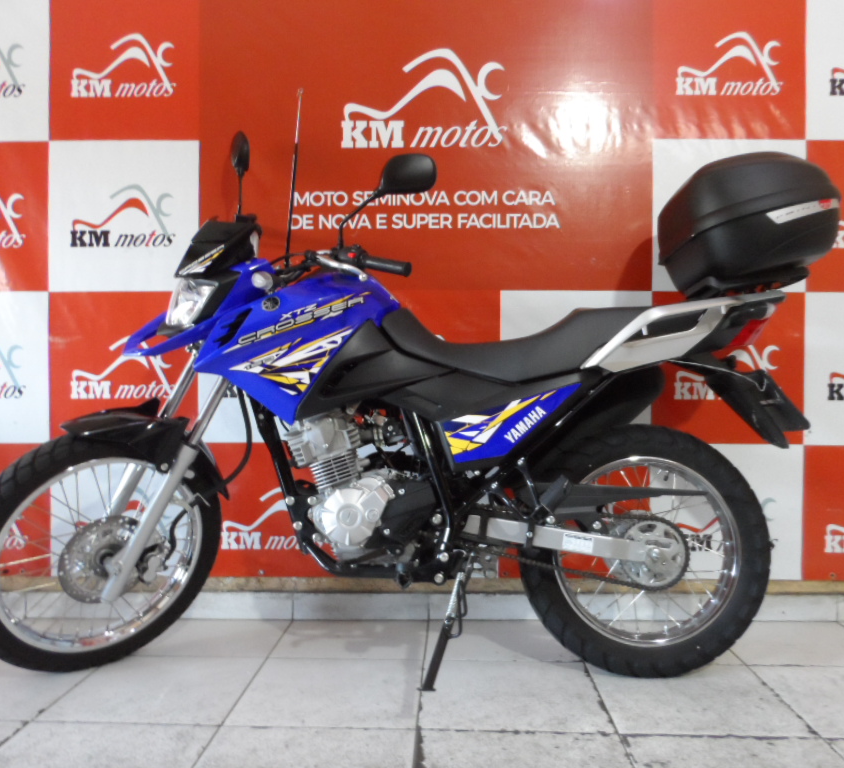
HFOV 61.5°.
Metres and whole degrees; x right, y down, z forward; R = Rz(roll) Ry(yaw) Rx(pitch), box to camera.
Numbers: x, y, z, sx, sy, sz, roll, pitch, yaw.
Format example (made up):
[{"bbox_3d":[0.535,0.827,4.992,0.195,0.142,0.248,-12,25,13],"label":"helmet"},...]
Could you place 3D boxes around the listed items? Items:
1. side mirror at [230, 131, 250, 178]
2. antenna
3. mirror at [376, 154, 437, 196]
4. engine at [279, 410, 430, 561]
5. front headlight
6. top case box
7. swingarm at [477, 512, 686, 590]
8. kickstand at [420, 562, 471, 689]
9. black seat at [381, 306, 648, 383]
[{"bbox_3d":[-0.542,-0.690,2.120,0.050,0.110,0.145,1,6,-26],"label":"side mirror"},{"bbox_3d":[-0.327,-0.529,1.804,0.012,0.430,0.012,-4,16,-43],"label":"antenna"},{"bbox_3d":[-0.031,-0.484,1.635,0.145,0.095,0.050,7,6,30],"label":"mirror"},{"bbox_3d":[-0.150,0.251,1.816,0.375,0.375,0.300,0,-9,1],"label":"engine"},{"bbox_3d":[-0.578,-0.198,1.770,0.090,0.120,0.165,-3,15,-43],"label":"front headlight"},{"bbox_3d":[0.821,-0.394,1.890,0.395,0.315,0.425,-11,-9,-1],"label":"top case box"},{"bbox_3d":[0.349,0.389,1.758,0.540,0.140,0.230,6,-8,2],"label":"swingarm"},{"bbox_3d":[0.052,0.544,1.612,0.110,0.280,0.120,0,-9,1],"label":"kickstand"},{"bbox_3d":[0.235,-0.088,1.847,0.680,0.190,0.265,0,-9,1],"label":"black seat"}]

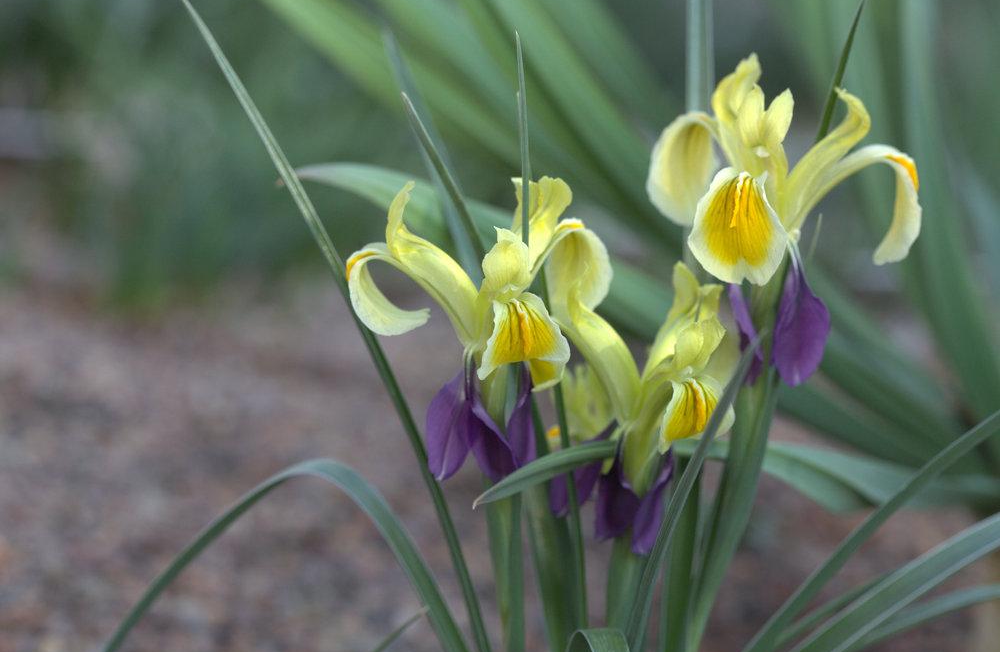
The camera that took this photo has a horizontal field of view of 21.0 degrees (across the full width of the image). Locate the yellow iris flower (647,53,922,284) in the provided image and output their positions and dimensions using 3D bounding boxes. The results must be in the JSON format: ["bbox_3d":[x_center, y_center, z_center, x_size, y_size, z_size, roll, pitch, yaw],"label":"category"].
[{"bbox_3d":[0.072,-0.040,0.680,0.068,0.052,0.056,2,12,8],"label":"yellow iris flower"}]

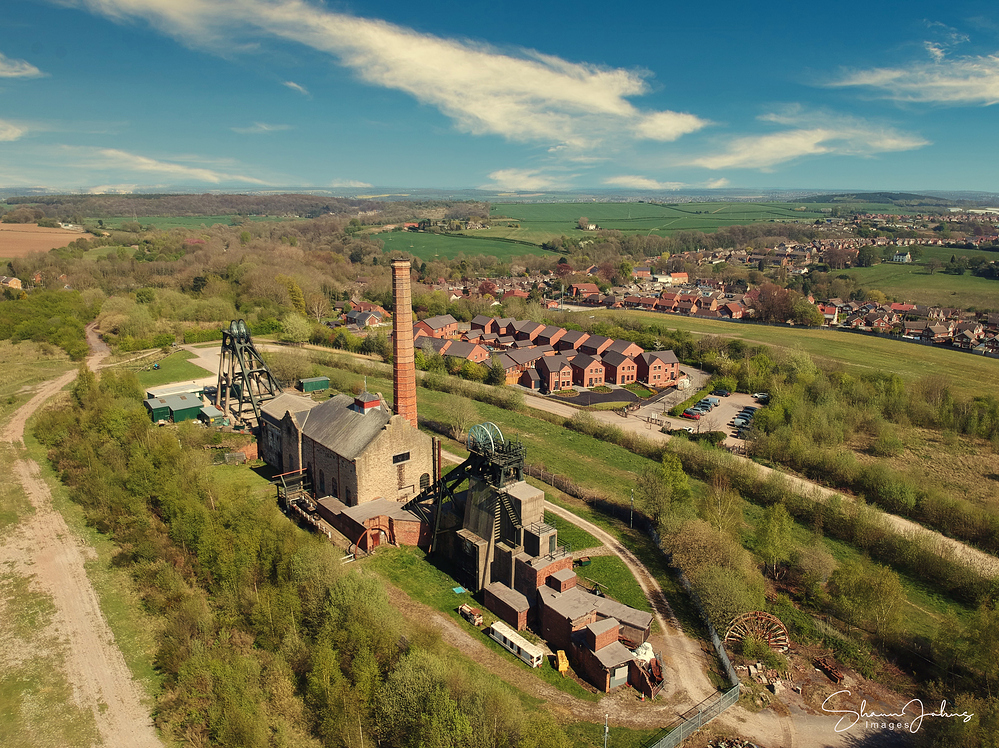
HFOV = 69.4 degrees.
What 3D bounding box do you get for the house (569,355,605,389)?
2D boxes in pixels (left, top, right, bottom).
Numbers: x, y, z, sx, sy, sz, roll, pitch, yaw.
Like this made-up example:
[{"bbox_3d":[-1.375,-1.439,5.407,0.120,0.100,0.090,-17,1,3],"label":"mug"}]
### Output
[{"bbox_3d":[24.033,-1.182,196.163,6.300,7.300,8.700,-5,15,-19],"label":"house"}]

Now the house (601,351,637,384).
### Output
[{"bbox_3d":[33.394,-2.102,201.715,6.400,7.500,9.300,-5,15,-20],"label":"house"}]

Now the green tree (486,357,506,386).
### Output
[{"bbox_3d":[-0.666,-0.667,194.560,5.000,8.100,5.000,0,14,0],"label":"green tree"}]

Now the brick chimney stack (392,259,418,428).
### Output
[{"bbox_3d":[-17.750,-2.608,135.028,5.000,37.600,5.000,0,14,0],"label":"brick chimney stack"}]

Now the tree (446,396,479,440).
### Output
[{"bbox_3d":[-8.220,9.446,153.062,7.200,9.200,7.200,0,14,0],"label":"tree"}]

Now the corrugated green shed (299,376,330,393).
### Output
[{"bbox_3d":[-48.947,2.834,191.239,6.900,2.700,2.700,-8,17,-30],"label":"corrugated green shed"}]

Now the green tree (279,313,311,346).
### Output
[{"bbox_3d":[-67.900,-15.192,241.871,10.300,10.600,10.300,0,14,0],"label":"green tree"}]

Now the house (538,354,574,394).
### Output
[{"bbox_3d":[14.911,-0.653,194.886,6.500,8.000,9.600,-5,15,-18],"label":"house"}]

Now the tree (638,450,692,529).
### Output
[{"bbox_3d":[24.700,17.373,109.613,8.000,11.600,7.800,0,14,0],"label":"tree"}]

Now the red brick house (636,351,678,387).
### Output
[{"bbox_3d":[43.847,-2.281,201.727,9.900,7.900,8.000,-5,15,-21],"label":"red brick house"}]

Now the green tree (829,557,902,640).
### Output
[{"bbox_3d":[41.200,25.681,81.807,8.000,9.400,7.800,0,14,0],"label":"green tree"}]

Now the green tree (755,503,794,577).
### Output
[{"bbox_3d":[38.308,22.776,98.118,5.800,11.100,5.800,0,14,0],"label":"green tree"}]

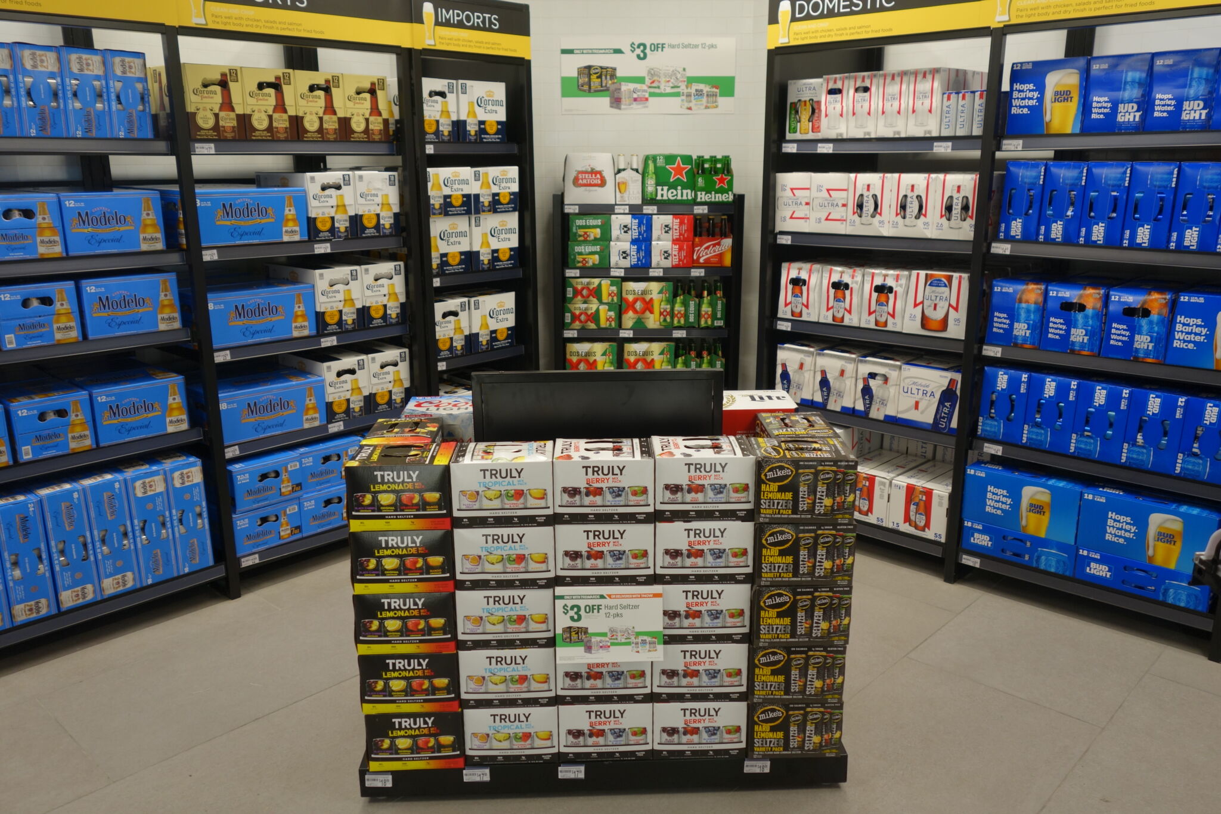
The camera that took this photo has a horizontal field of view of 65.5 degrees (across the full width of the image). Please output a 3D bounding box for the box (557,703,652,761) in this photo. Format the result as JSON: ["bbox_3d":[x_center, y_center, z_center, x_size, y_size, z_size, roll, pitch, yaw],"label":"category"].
[{"bbox_3d":[-0.014,0.794,2.461,0.234,0.159,0.174,-1,15,-2],"label":"box"}]

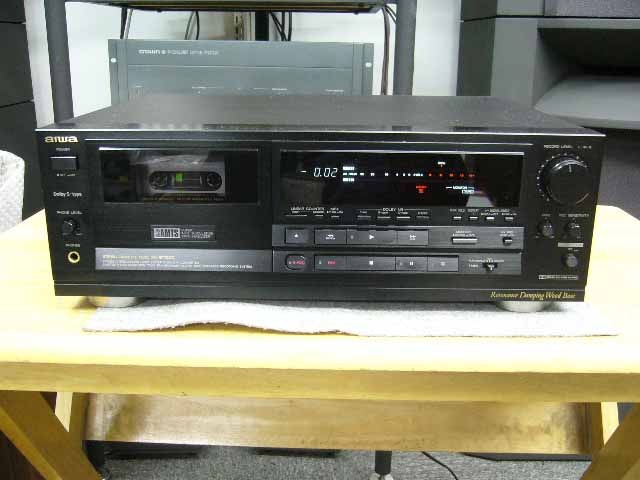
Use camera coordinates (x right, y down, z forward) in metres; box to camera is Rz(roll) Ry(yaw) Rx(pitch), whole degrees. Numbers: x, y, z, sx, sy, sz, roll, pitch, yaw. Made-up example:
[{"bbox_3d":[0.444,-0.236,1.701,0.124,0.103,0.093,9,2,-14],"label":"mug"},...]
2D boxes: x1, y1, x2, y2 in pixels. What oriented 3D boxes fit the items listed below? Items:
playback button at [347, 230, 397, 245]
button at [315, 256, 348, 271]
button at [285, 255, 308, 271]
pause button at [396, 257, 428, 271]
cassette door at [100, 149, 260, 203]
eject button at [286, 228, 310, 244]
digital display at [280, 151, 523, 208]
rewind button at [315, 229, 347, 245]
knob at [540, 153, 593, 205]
[{"bbox_3d":[0.041,-0.002,0.510,0.039,0.012,0.006,1,17,0],"label":"playback button"},{"bbox_3d":[0.009,0.019,0.517,0.025,0.012,0.006,1,17,0],"label":"button"},{"bbox_3d":[-0.019,0.018,0.517,0.017,0.013,0.006,1,17,0],"label":"button"},{"bbox_3d":[0.074,0.020,0.517,0.025,0.012,0.006,1,17,0],"label":"pause button"},{"bbox_3d":[-0.108,-0.050,0.502,0.122,0.043,0.010,1,17,0],"label":"cassette door"},{"bbox_3d":[-0.018,-0.002,0.510,0.017,0.012,0.006,1,17,0],"label":"eject button"},{"bbox_3d":[0.063,-0.047,0.500,0.186,0.044,0.006,1,17,0],"label":"digital display"},{"bbox_3d":[0.009,-0.002,0.510,0.025,0.012,0.006,1,17,0],"label":"rewind button"},{"bbox_3d":[0.187,-0.044,0.489,0.033,0.033,0.017,1,17,0],"label":"knob"}]

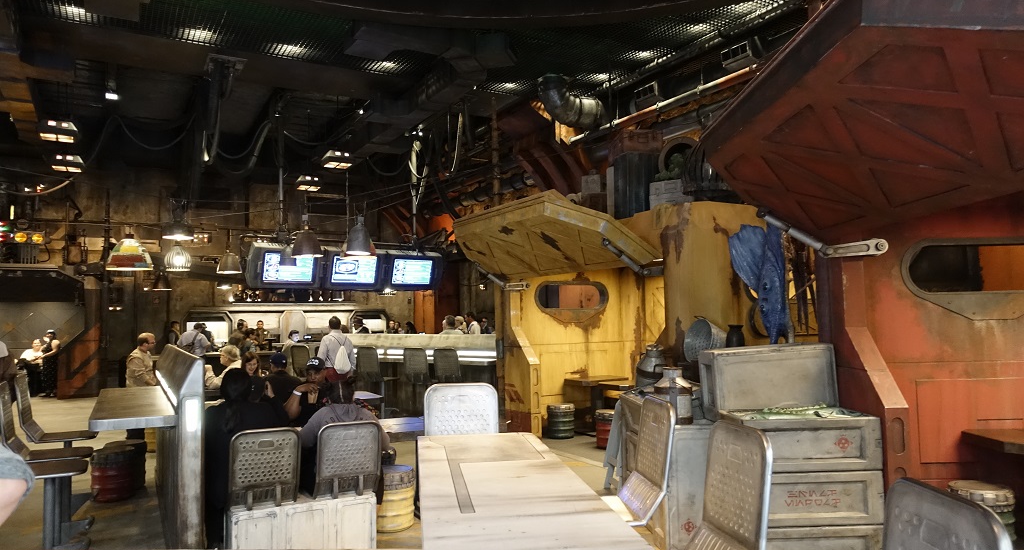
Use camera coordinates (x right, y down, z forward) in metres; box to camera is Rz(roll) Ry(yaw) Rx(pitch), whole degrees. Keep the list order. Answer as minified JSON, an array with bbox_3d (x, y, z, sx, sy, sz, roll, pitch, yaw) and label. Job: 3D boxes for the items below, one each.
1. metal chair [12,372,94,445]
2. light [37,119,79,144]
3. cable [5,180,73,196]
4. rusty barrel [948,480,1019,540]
[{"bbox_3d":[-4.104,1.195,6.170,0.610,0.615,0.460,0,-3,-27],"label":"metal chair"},{"bbox_3d":[-7.451,-2.355,11.200,0.640,0.320,0.500,2,-5,-30],"label":"light"},{"bbox_3d":[-8.673,-1.584,12.500,1.200,0.280,0.120,0,-3,-27],"label":"cable"},{"bbox_3d":[3.425,1.777,4.958,0.410,0.470,0.410,-3,-3,34],"label":"rusty barrel"}]

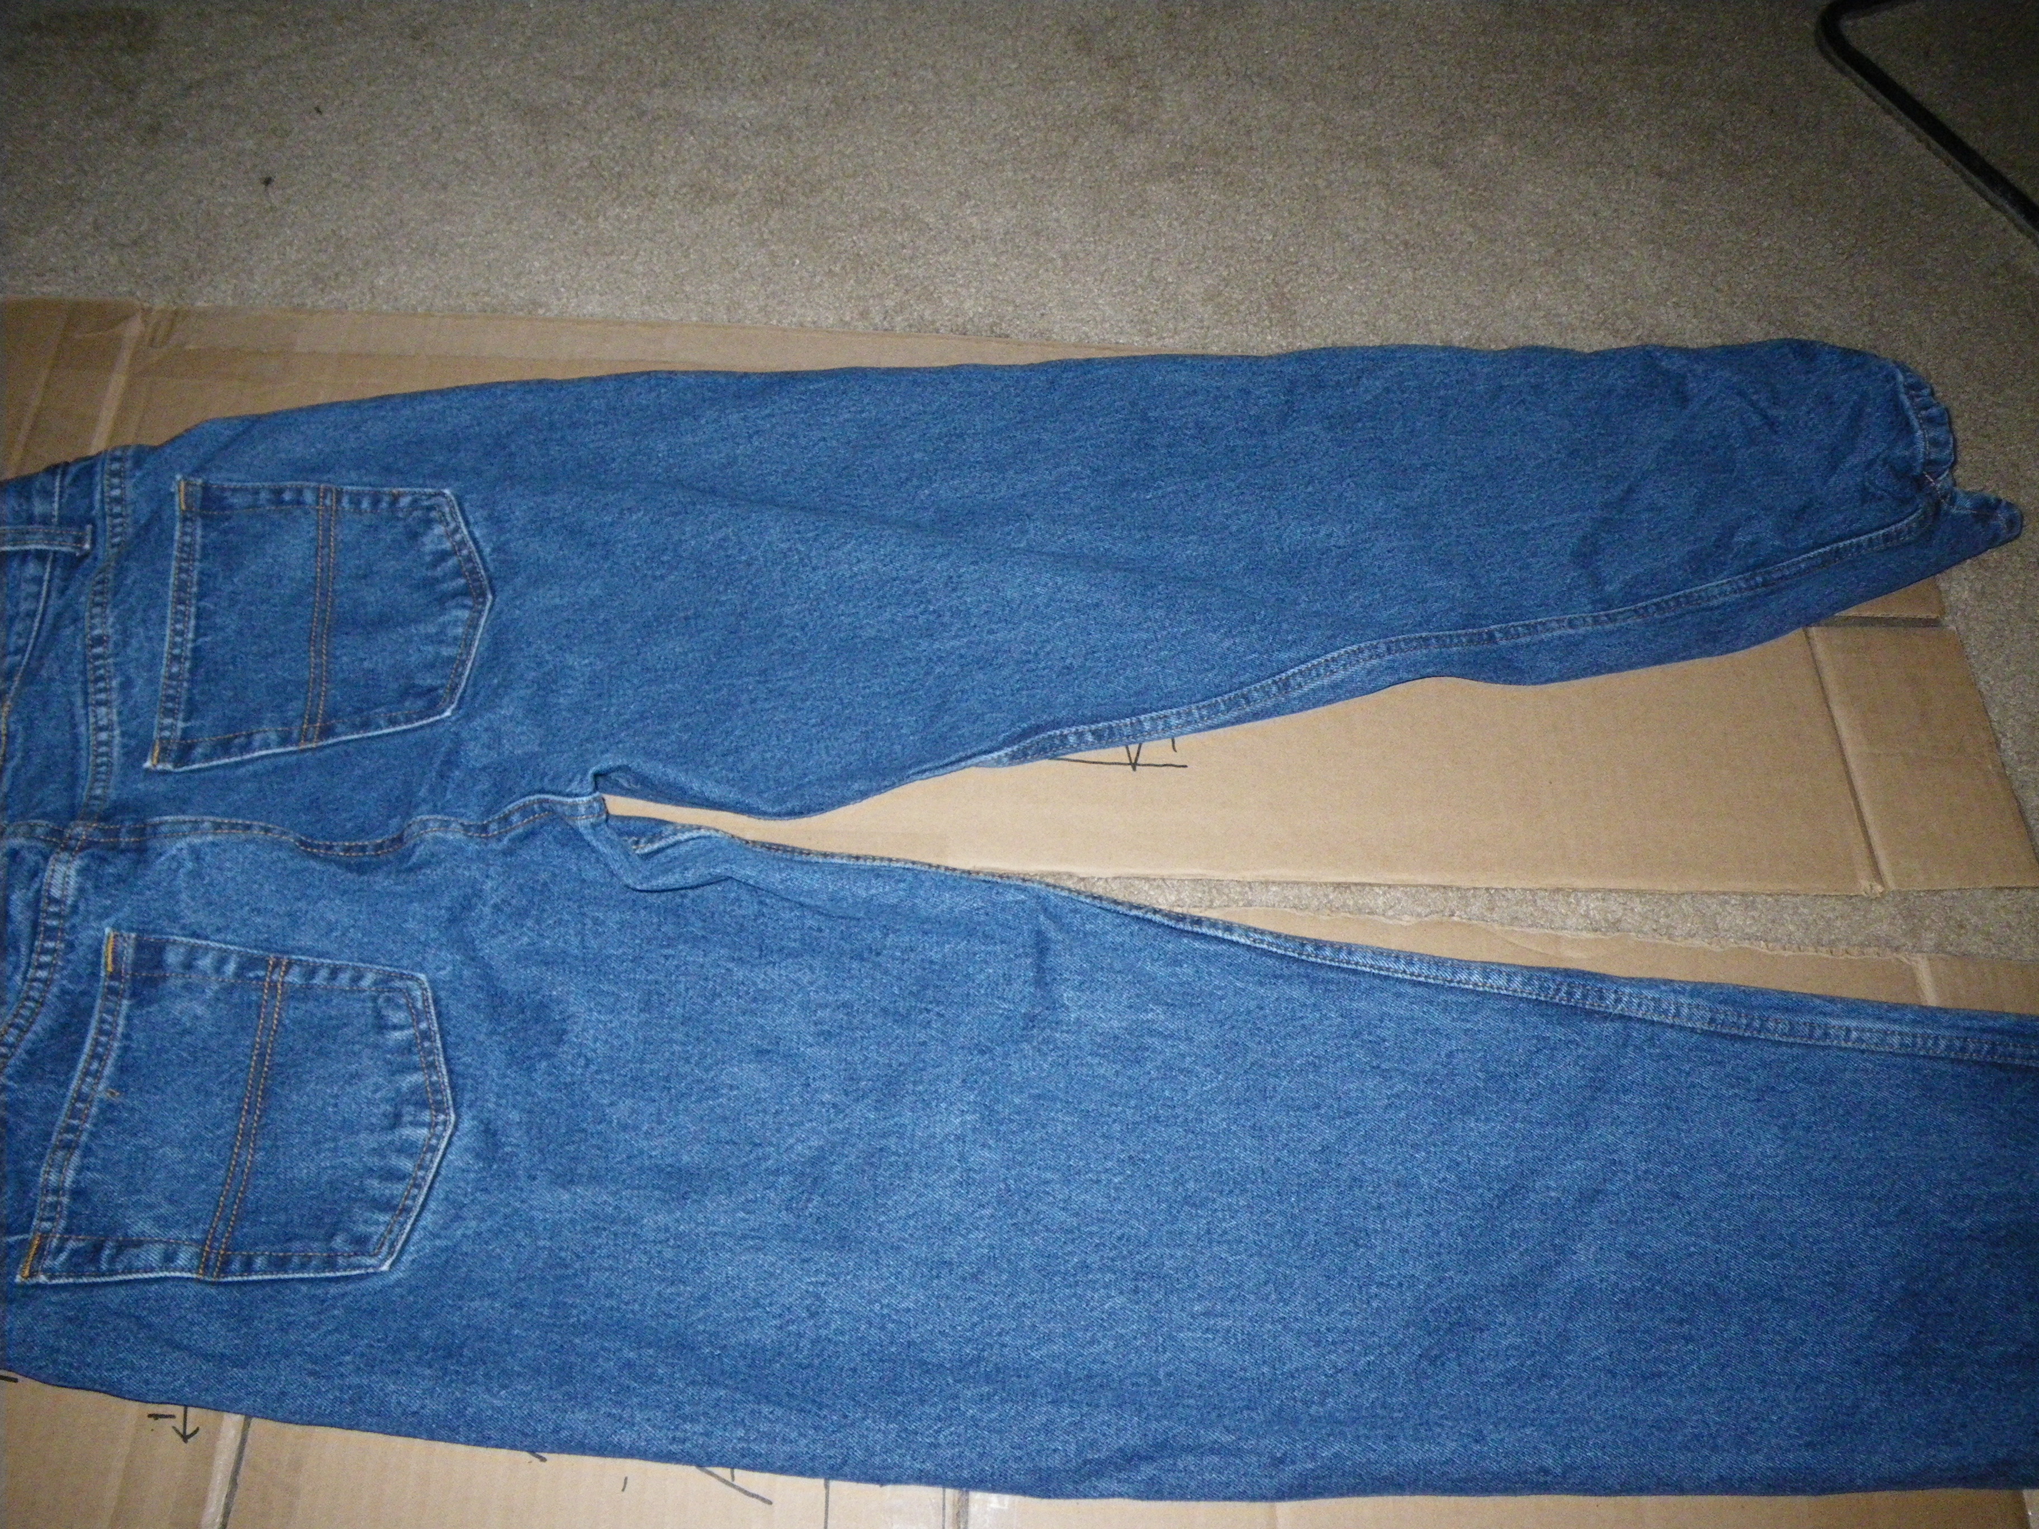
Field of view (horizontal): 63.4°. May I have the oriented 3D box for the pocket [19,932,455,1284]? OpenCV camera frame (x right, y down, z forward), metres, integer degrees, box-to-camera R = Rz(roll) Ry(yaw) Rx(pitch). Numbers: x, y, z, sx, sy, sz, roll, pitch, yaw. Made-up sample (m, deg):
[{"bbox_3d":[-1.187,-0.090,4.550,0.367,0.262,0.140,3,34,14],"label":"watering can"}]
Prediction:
[{"bbox_3d":[-0.346,0.153,0.755,0.181,0.020,0.163,1,64,-1],"label":"pocket"}]

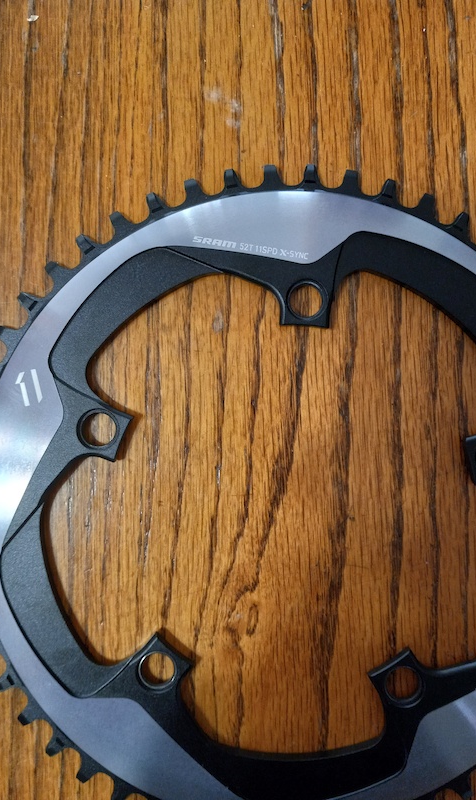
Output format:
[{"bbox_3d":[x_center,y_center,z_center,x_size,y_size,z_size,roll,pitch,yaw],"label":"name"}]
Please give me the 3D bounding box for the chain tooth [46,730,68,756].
[{"bbox_3d":[-0.056,0.108,0.195,0.005,0.003,0.006,45,89,-1],"label":"chain tooth"}]

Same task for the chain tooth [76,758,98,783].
[{"bbox_3d":[-0.047,0.116,0.195,0.006,0.003,0.007,38,89,-1],"label":"chain tooth"}]

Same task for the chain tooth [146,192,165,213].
[{"bbox_3d":[-0.026,-0.062,0.196,0.005,0.003,0.007,-24,90,-1],"label":"chain tooth"}]

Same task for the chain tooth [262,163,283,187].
[{"bbox_3d":[0.010,-0.071,0.198,0.006,0.003,0.007,-4,90,-1],"label":"chain tooth"}]

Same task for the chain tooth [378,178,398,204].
[{"bbox_3d":[0.048,-0.066,0.198,0.006,0.003,0.007,17,89,-1],"label":"chain tooth"}]

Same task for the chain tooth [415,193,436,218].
[{"bbox_3d":[0.060,-0.062,0.198,0.005,0.003,0.007,24,89,-1],"label":"chain tooth"}]

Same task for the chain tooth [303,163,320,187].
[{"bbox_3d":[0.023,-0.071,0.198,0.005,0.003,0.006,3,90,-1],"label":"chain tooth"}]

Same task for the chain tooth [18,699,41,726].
[{"bbox_3d":[-0.065,0.099,0.195,0.007,0.003,0.005,-38,91,-1],"label":"chain tooth"}]

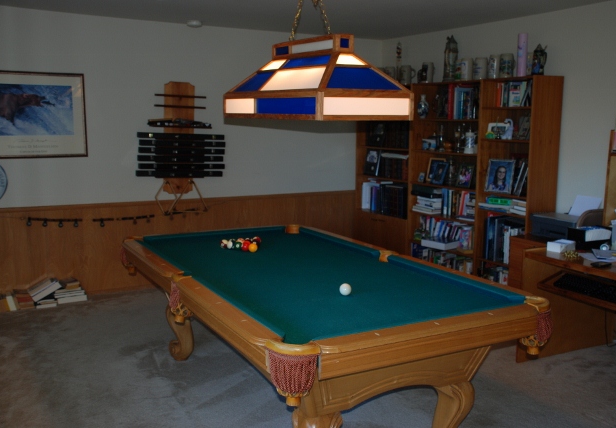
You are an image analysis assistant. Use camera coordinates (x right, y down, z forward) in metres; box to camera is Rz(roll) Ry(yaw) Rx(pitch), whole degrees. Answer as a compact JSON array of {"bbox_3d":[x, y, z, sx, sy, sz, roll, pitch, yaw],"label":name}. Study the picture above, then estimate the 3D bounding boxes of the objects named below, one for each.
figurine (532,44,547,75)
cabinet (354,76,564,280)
[{"bbox_3d":[1.825,-1.206,5.042,0.105,0.255,0.110,-4,9,-31],"label":"figurine"},{"bbox_3d":[1.271,-0.274,6.123,0.340,1.904,2.320,-4,9,-31],"label":"cabinet"}]

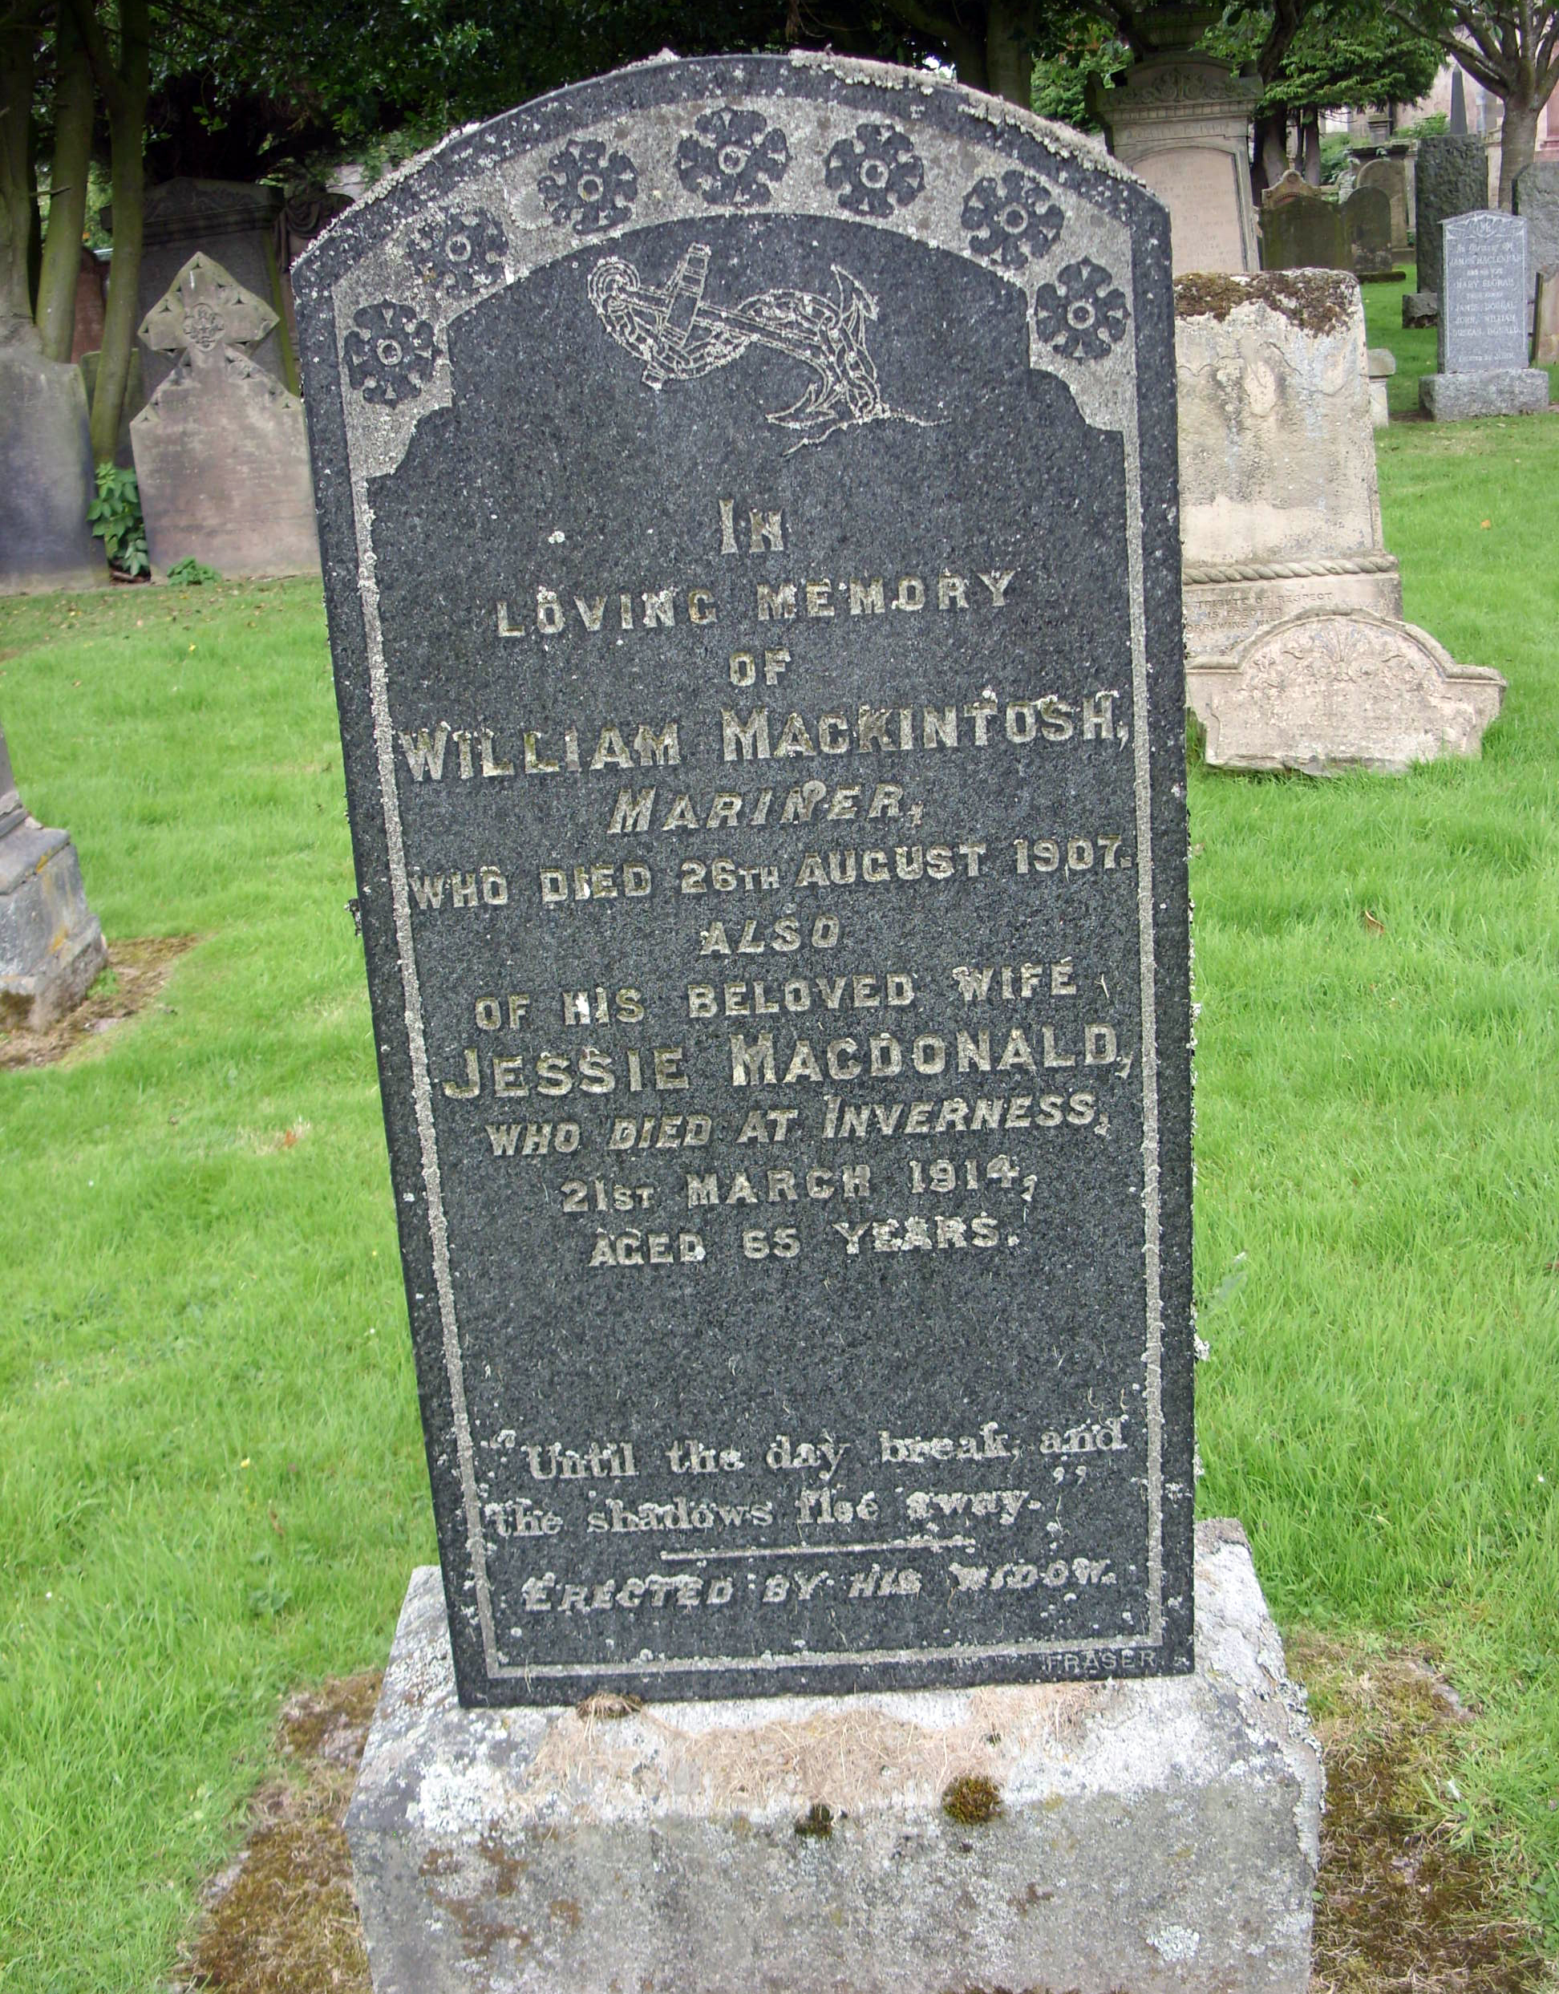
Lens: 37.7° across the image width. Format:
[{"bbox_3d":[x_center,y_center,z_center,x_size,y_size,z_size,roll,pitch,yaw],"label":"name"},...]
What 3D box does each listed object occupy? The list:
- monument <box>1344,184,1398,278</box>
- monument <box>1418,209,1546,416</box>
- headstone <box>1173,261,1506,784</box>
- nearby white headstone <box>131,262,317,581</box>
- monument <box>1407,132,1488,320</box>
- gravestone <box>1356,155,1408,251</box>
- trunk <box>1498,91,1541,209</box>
[{"bbox_3d":[7.513,-9.747,29.000,0.650,1.120,0.180,-5,15,0],"label":"monument"},{"bbox_3d":[4.477,-4.317,14.500,0.740,1.230,0.300,-5,15,0],"label":"monument"},{"bbox_3d":[1.536,-1.338,6.400,0.950,1.330,0.400,-7,15,-10],"label":"headstone"},{"bbox_3d":[-2.606,-2.731,10.800,0.800,1.500,0.160,-5,15,0],"label":"nearby white headstone"},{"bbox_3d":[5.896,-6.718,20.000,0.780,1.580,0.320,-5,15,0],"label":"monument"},{"bbox_3d":[8.978,-11.815,34.000,0.770,1.320,0.200,-5,15,0],"label":"gravestone"},{"bbox_3d":[10.693,-11.948,33.000,0.500,2.150,0.500,-5,15,0],"label":"trunk"}]

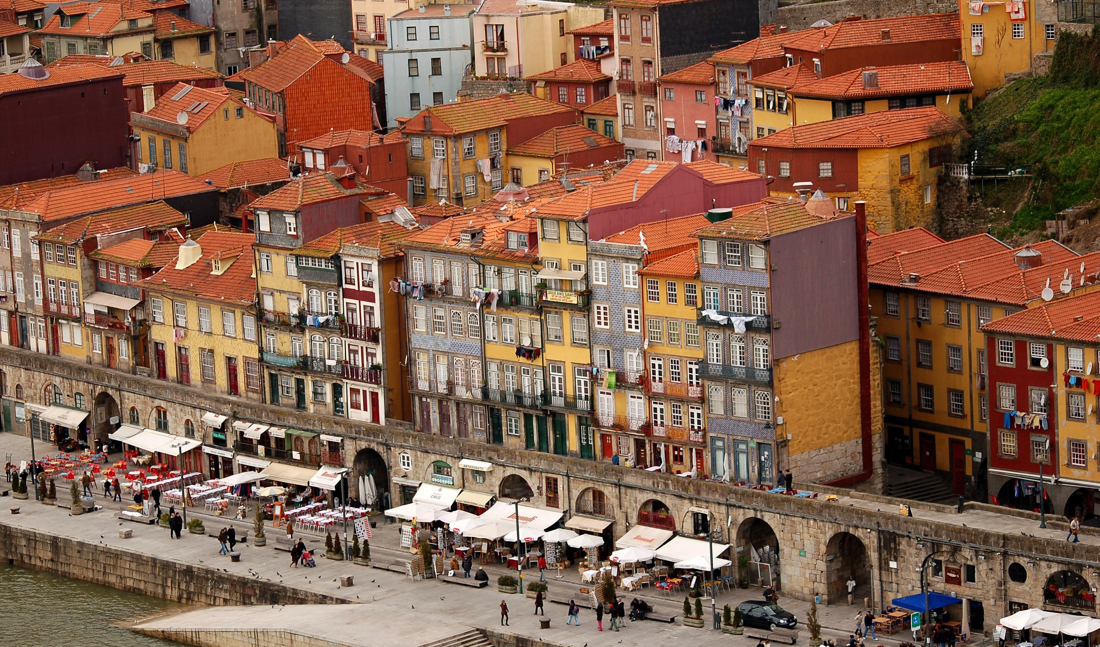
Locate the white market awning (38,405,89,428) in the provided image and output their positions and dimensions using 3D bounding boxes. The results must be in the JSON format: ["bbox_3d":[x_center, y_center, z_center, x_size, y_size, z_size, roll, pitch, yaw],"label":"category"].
[{"bbox_3d":[-36.760,7.047,284.348,1.163,0.938,5.021,-12,14,-40],"label":"white market awning"}]

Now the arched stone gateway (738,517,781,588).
[{"bbox_3d":[13.478,14.145,232.738,1.600,4.580,3.725,-13,14,-42],"label":"arched stone gateway"}]

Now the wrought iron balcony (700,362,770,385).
[{"bbox_3d":[11.704,3.110,236.206,5.523,1.030,0.550,7,14,40],"label":"wrought iron balcony"}]

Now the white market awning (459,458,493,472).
[{"bbox_3d":[-4.930,9.461,249.604,2.820,0.488,0.381,8,15,45],"label":"white market awning"}]

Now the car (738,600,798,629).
[{"bbox_3d":[12.941,17.500,225.069,3.900,1.465,1.650,6,14,40],"label":"car"}]

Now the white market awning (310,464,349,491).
[{"bbox_3d":[-15.225,10.674,259.357,2.631,1.202,1.363,8,15,44],"label":"white market awning"}]

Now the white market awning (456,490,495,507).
[{"bbox_3d":[-4.978,11.659,249.161,0.811,0.700,2.814,-13,15,-43],"label":"white market awning"}]

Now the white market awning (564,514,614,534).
[{"bbox_3d":[2.534,12.954,241.819,3.238,0.584,0.988,7,15,41],"label":"white market awning"}]

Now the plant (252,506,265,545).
[{"bbox_3d":[-19.822,13.779,255.714,0.850,2.644,0.850,-3,9,0],"label":"plant"}]

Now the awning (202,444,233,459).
[{"bbox_3d":[-23.785,9.194,269.135,0.350,0.580,3.551,-13,15,-41],"label":"awning"}]

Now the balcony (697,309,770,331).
[{"bbox_3d":[11.537,-0.229,235.608,5.530,1.000,0.550,7,15,41],"label":"balcony"}]

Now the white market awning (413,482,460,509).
[{"bbox_3d":[-7.592,11.601,252.284,3.770,1.130,1.040,7,14,43],"label":"white market awning"}]

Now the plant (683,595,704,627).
[{"bbox_3d":[8.684,17.416,227.255,0.620,1.725,1.420,-12,13,-43],"label":"plant"}]

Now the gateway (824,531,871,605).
[{"bbox_3d":[18.662,14.854,227.863,3.299,4.800,1.800,7,14,42],"label":"gateway"}]

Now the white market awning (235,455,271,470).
[{"bbox_3d":[-21.740,10.204,274.358,0.500,0.600,3.967,-11,12,-41],"label":"white market awning"}]

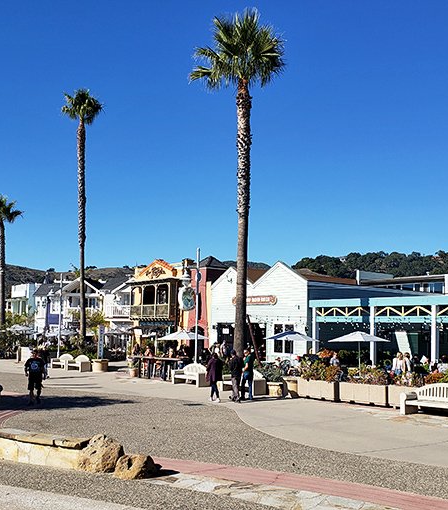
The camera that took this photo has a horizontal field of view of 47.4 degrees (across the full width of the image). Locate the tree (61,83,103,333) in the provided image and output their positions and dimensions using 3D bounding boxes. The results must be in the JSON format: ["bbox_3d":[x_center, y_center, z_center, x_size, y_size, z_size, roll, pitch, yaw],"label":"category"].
[{"bbox_3d":[-9.518,-1.987,33.657,2.770,18.510,2.770,3,-7,-16],"label":"tree"}]

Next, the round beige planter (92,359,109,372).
[{"bbox_3d":[-7.538,6.754,31.200,0.980,0.750,0.980,3,-8,-17],"label":"round beige planter"}]

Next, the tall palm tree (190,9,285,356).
[{"bbox_3d":[0.563,-2.765,22.260,4.150,16.820,4.150,1,-7,1],"label":"tall palm tree"}]

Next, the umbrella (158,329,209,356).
[{"bbox_3d":[-2.005,4.977,25.640,2.550,2.450,2.550,1,-7,-5],"label":"umbrella"}]

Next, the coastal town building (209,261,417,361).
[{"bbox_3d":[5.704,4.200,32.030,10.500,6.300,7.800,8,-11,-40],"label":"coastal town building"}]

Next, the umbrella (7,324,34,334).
[{"bbox_3d":[-18.546,7.620,46.323,2.400,2.500,2.400,4,-9,-23],"label":"umbrella"}]

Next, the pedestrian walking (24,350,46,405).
[{"bbox_3d":[-5.943,3.856,16.100,0.680,1.740,0.500,1,-8,-5],"label":"pedestrian walking"}]

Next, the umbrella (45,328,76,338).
[{"bbox_3d":[-13.103,7.234,40.823,2.400,2.500,2.400,3,-9,-17],"label":"umbrella"}]

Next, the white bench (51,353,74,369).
[{"bbox_3d":[-10.076,6.723,32.000,0.700,0.900,1.800,8,-11,-43],"label":"white bench"}]

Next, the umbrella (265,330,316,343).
[{"bbox_3d":[3.182,4.744,23.737,2.550,2.400,2.550,0,-7,8],"label":"umbrella"}]

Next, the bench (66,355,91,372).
[{"bbox_3d":[-8.625,6.439,30.451,0.650,0.900,1.800,6,-9,-41],"label":"bench"}]

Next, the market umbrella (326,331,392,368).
[{"bbox_3d":[5.767,4.504,21.625,2.000,2.460,2.000,8,-11,-40],"label":"market umbrella"}]

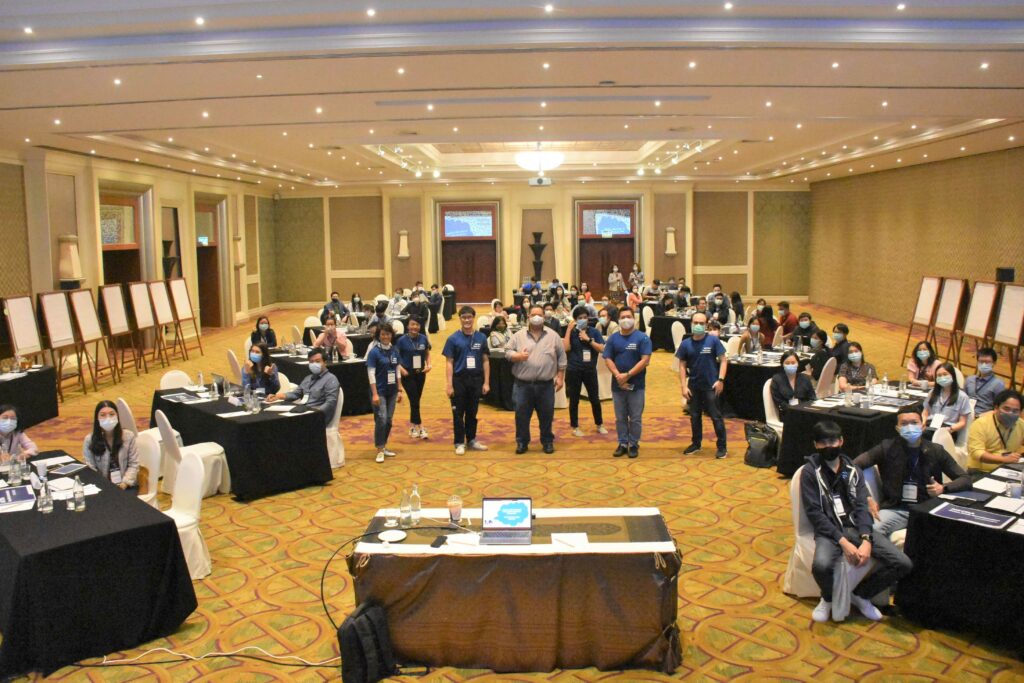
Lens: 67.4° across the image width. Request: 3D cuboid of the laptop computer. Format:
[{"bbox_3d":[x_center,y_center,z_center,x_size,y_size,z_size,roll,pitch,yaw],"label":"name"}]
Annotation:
[{"bbox_3d":[-0.033,1.092,4.671,0.305,0.205,0.270,0,8,2],"label":"laptop computer"}]

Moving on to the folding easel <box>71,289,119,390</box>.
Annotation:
[{"bbox_3d":[-7.480,-0.030,13.500,0.600,1.720,0.680,0,8,2],"label":"folding easel"}]

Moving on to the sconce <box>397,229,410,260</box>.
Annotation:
[{"bbox_3d":[-3.753,-3.276,26.225,0.420,0.950,0.240,0,8,2],"label":"sconce"}]

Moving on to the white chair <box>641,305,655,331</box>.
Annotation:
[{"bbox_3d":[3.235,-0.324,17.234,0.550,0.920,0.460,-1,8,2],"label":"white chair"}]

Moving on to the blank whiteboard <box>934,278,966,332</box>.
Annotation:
[{"bbox_3d":[7.680,-0.630,13.450,0.050,0.910,0.660,9,8,2],"label":"blank whiteboard"}]

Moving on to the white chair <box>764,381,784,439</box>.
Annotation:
[{"bbox_3d":[3.150,0.890,8.600,0.550,0.950,0.450,6,10,41],"label":"white chair"}]

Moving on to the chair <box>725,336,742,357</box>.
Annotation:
[{"bbox_3d":[3.600,0.410,12.000,0.440,0.950,0.540,-7,10,-37],"label":"chair"}]

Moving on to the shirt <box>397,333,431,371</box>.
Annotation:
[{"bbox_3d":[-1.261,0.135,9.834,0.430,0.500,0.250,-3,8,-12],"label":"shirt"}]

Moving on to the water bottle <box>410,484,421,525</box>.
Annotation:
[{"bbox_3d":[-0.624,1.050,4.970,0.066,0.260,0.066,-1,8,0],"label":"water bottle"}]

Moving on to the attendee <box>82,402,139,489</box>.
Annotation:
[{"bbox_3d":[-3.265,1.107,6.189,0.550,1.220,0.750,1,8,10],"label":"attendee"}]

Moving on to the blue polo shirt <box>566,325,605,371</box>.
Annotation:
[{"bbox_3d":[0.940,0.071,9.663,0.500,0.600,0.300,0,8,3],"label":"blue polo shirt"}]

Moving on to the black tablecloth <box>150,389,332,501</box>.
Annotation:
[{"bbox_3d":[-3.047,1.015,8.492,0.900,0.750,2.280,-8,11,-44],"label":"black tablecloth"}]

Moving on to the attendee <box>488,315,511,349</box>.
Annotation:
[{"bbox_3d":[-0.130,0.218,12.663,0.520,1.240,0.750,-5,9,-27],"label":"attendee"}]

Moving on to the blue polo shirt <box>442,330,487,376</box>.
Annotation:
[{"bbox_3d":[-0.553,0.141,8.944,0.500,0.540,0.270,0,8,-3],"label":"blue polo shirt"}]

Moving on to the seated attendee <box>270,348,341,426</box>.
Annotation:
[{"bbox_3d":[-2.255,0.752,8.483,0.580,1.260,0.780,5,10,33],"label":"seated attendee"}]

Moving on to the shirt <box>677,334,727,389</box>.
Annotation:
[{"bbox_3d":[2.200,0.223,8.915,0.560,0.630,0.280,2,9,16],"label":"shirt"}]

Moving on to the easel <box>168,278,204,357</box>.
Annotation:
[{"bbox_3d":[-7.153,-0.488,16.575,0.640,1.730,0.690,0,8,6],"label":"easel"}]

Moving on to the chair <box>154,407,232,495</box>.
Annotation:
[{"bbox_3d":[-3.174,1.082,7.652,0.570,0.920,0.470,-9,11,-44],"label":"chair"}]

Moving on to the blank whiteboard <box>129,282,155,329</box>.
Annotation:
[{"bbox_3d":[-6.930,-0.666,14.405,0.040,0.860,0.640,-8,8,3],"label":"blank whiteboard"}]

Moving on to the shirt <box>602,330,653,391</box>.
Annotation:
[{"bbox_3d":[1.350,0.225,9.000,0.570,0.710,0.300,1,8,10],"label":"shirt"}]

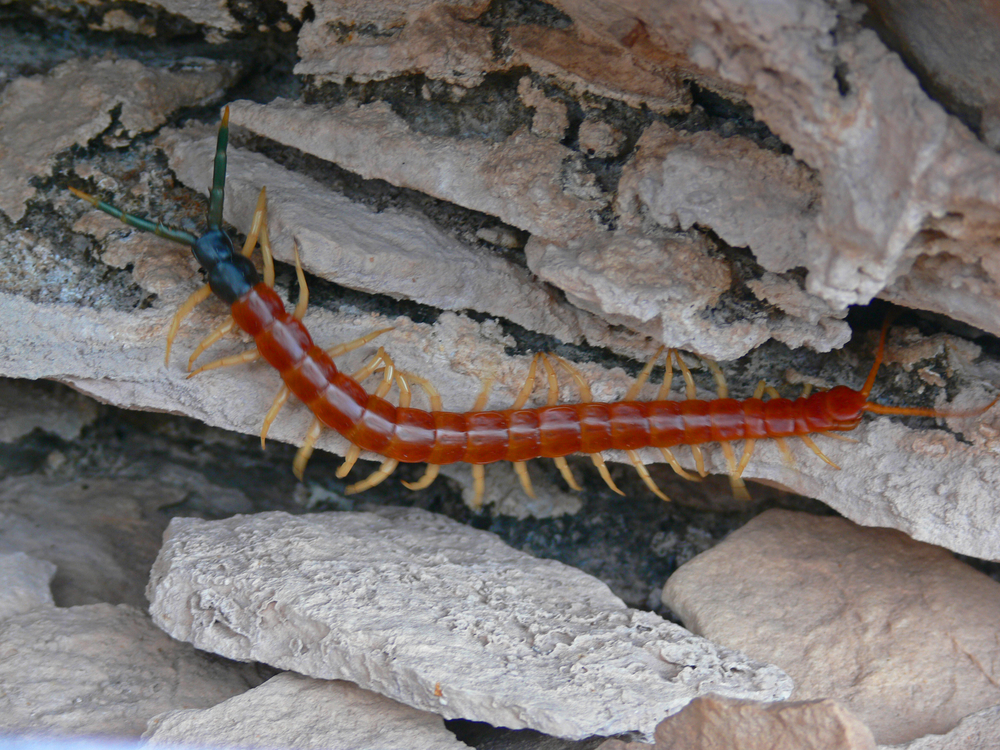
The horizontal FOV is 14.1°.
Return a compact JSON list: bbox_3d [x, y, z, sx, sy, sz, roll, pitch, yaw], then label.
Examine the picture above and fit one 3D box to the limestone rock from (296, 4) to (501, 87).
[{"bbox_3d":[-0.023,-0.073,0.900,0.045,0.018,0.027,0,15,0],"label":"limestone rock"}]

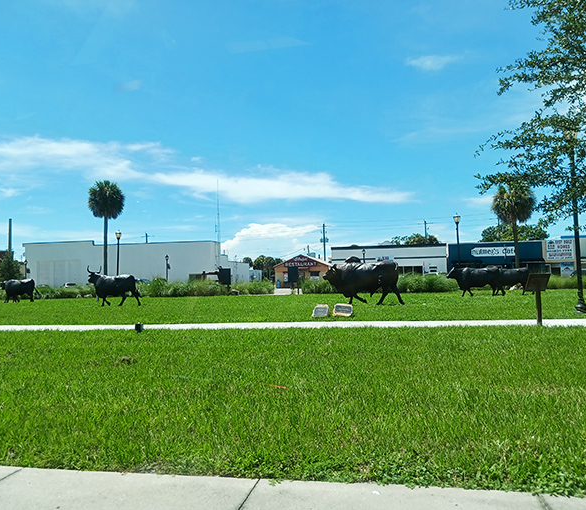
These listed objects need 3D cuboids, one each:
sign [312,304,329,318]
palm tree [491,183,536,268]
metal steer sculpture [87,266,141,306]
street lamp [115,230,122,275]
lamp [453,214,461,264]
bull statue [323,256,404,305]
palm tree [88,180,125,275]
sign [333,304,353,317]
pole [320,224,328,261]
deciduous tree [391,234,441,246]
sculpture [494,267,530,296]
[{"bbox_3d":[0.744,1.487,14.100,0.460,0.320,0.380,-2,-2,15],"label":"sign"},{"bbox_3d":[14.408,-1.374,34.500,3.000,6.700,3.000,-2,-2,11],"label":"palm tree"},{"bbox_3d":[-7.484,1.298,22.300,2.150,1.650,0.800,-2,-2,14],"label":"metal steer sculpture"},{"bbox_3d":[-12.666,0.486,38.500,0.450,4.600,0.450,-2,-2,11],"label":"street lamp"},{"bbox_3d":[10.141,-0.282,32.500,0.450,4.600,0.450,-2,-2,11],"label":"lamp"},{"bbox_3d":[2.552,0.930,19.200,2.750,1.680,0.800,-2,-2,14],"label":"bull statue"},{"bbox_3d":[-13.537,-1.394,38.500,2.750,8.400,2.750,-2,-2,11],"label":"palm tree"},{"bbox_3d":[1.342,1.483,14.100,0.530,0.300,0.380,-2,-2,10],"label":"sign"},{"bbox_3d":[5.923,-0.703,103.000,2.000,10.300,0.600,-2,-2,11],"label":"pole"},{"bbox_3d":[24.216,-0.077,104.000,9.500,8.200,9.000,-2,-2,11],"label":"deciduous tree"},{"bbox_3d":[9.382,1.096,23.200,2.150,1.270,0.650,-2,-2,11],"label":"sculpture"}]

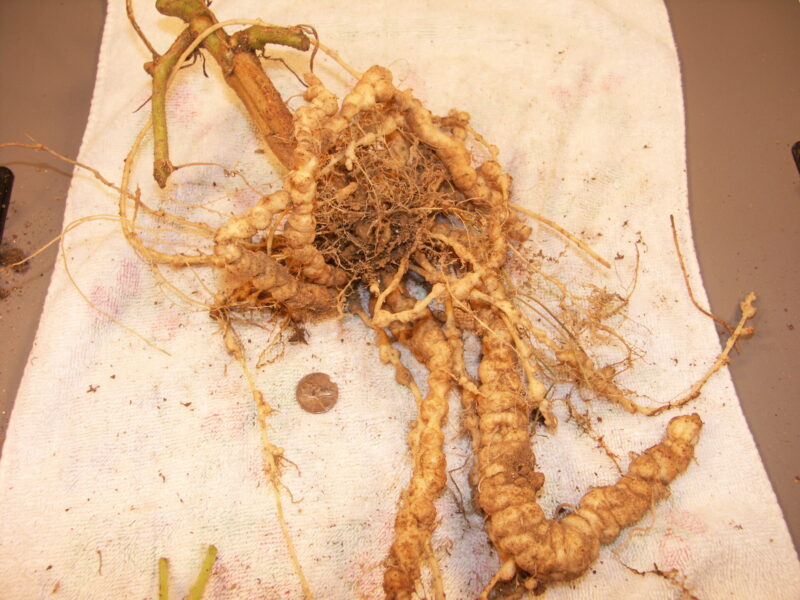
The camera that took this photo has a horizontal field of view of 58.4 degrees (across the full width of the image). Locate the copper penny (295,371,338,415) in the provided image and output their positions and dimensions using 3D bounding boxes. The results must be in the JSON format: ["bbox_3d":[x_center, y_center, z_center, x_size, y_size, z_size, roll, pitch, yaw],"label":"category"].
[{"bbox_3d":[-0.037,0.042,0.324,0.019,0.002,0.019,0,67,0],"label":"copper penny"}]

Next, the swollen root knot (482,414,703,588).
[{"bbox_3d":[0.082,0.080,0.291,0.095,0.030,0.069,0,67,0],"label":"swollen root knot"}]

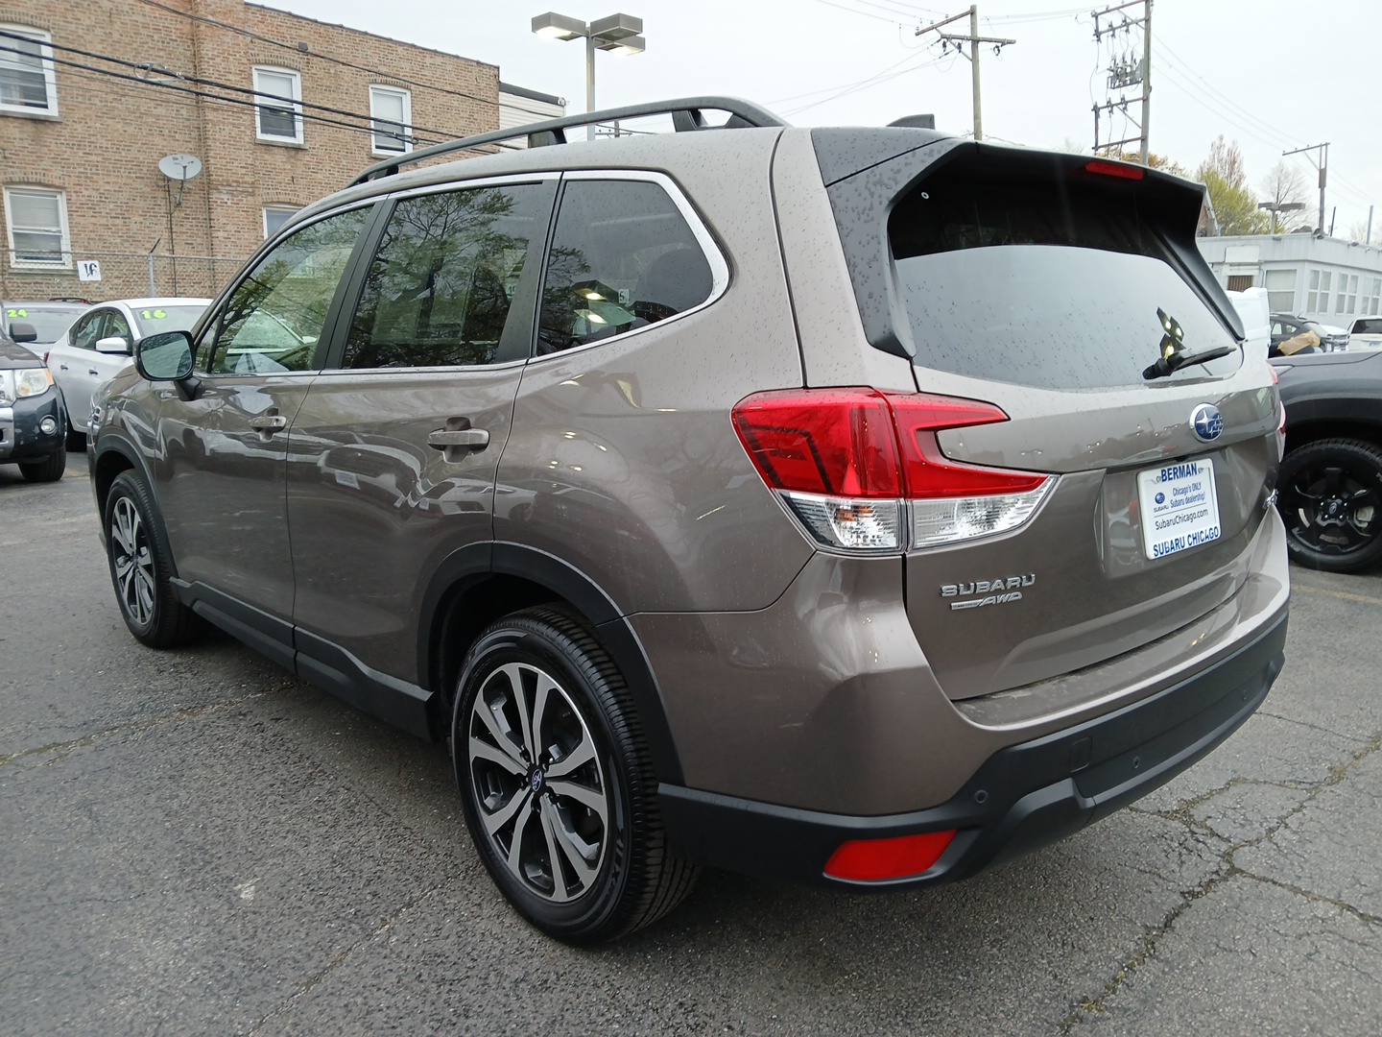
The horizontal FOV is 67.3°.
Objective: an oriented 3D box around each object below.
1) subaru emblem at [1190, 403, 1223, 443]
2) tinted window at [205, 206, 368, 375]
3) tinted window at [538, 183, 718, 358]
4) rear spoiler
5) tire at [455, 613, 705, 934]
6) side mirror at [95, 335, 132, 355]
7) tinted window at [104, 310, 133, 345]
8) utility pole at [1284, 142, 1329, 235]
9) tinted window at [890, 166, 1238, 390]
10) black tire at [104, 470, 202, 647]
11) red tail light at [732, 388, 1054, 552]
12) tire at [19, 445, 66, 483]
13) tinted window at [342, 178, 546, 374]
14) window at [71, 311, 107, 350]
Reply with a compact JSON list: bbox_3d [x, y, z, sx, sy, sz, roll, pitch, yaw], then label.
[{"bbox_3d":[0.963,-0.179,1.939,0.123,0.073,0.017,-10,6,-43],"label":"subaru emblem"},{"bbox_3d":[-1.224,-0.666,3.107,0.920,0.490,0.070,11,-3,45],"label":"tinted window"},{"bbox_3d":[-0.125,-0.478,1.949,0.475,0.365,0.050,10,-2,42],"label":"tinted window"},{"bbox_3d":[0.718,-0.538,2.102,1.320,0.410,0.390,-9,14,-43],"label":"rear spoiler"},{"bbox_3d":[-0.260,0.524,2.164,0.230,0.690,0.690,-9,14,-43],"label":"tire"},{"bbox_3d":[-4.659,-1.393,8.371,0.250,0.165,0.140,-10,15,-43],"label":"side mirror"},{"bbox_3d":[-5.450,-1.780,9.900,0.900,0.430,0.070,11,-7,45],"label":"tinted window"},{"bbox_3d":[28.100,-11.800,48.200,0.400,10.500,2.800,0,10,-6],"label":"utility pole"},{"bbox_3d":[0.764,-0.474,2.094,1.290,0.470,0.100,-10,-17,-43],"label":"tinted window"},{"bbox_3d":[-2.087,0.153,4.093,0.230,0.700,0.700,-10,15,-43],"label":"black tire"},{"bbox_3d":[0.325,-0.091,1.704,0.400,0.260,0.370,-9,14,-43],"label":"red tail light"},{"bbox_3d":[-5.182,-0.658,8.232,0.240,0.730,0.730,-10,15,-43],"label":"tire"},{"bbox_3d":[-0.569,-0.554,2.421,0.860,0.450,0.060,11,-3,45],"label":"tinted window"},{"bbox_3d":[-6.150,-1.935,10.650,1.000,0.430,0.070,11,-7,45],"label":"window"}]

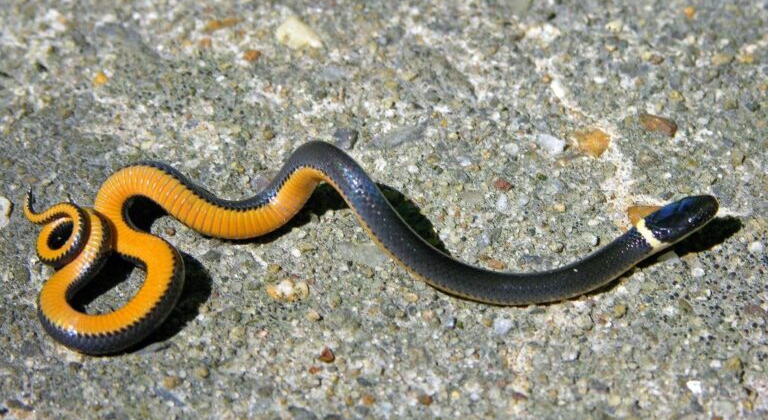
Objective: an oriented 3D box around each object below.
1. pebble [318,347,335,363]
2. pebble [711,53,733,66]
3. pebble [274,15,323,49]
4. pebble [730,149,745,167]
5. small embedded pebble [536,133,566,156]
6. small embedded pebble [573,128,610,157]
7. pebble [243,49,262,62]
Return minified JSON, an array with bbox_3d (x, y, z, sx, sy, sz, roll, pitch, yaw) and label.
[{"bbox_3d":[-0.011,0.028,0.776,0.003,0.001,0.003,0,50,0],"label":"pebble"},{"bbox_3d":[0.070,-0.031,0.826,0.004,0.002,0.003,0,50,0],"label":"pebble"},{"bbox_3d":[-0.018,-0.037,0.831,0.009,0.004,0.007,0,50,0],"label":"pebble"},{"bbox_3d":[0.072,-0.011,0.809,0.003,0.002,0.004,0,50,0],"label":"pebble"},{"bbox_3d":[0.034,-0.013,0.811,0.006,0.003,0.005,0,50,0],"label":"small embedded pebble"},{"bbox_3d":[0.042,-0.014,0.812,0.007,0.003,0.006,0,50,0],"label":"small embedded pebble"},{"bbox_3d":[-0.027,-0.032,0.827,0.004,0.002,0.003,0,50,0],"label":"pebble"}]

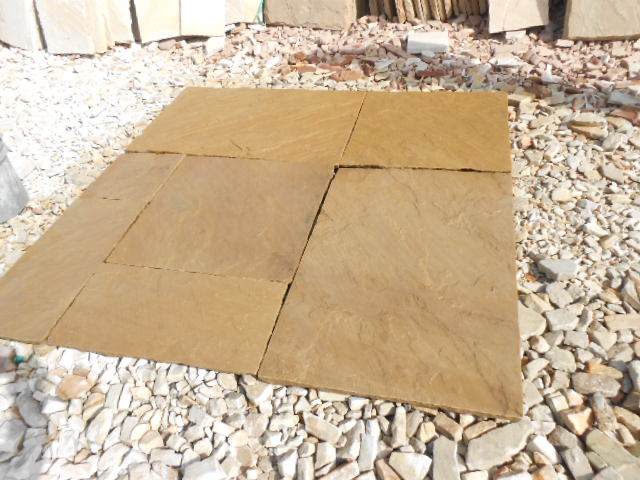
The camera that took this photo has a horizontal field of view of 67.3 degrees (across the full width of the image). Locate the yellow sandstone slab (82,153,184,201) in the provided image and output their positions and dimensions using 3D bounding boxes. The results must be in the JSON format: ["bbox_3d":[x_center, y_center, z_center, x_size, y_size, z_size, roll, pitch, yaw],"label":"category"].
[{"bbox_3d":[-0.705,-0.241,1.860,0.289,0.021,0.301,4,44,15],"label":"yellow sandstone slab"}]

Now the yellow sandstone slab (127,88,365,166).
[{"bbox_3d":[-0.293,-0.506,2.082,0.892,0.021,0.585,6,44,14],"label":"yellow sandstone slab"}]

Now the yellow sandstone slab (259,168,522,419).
[{"bbox_3d":[0.247,0.059,1.386,0.591,0.021,0.873,4,44,16],"label":"yellow sandstone slab"}]

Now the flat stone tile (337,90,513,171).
[{"bbox_3d":[0.425,-0.436,1.890,0.597,0.021,0.579,5,44,15],"label":"flat stone tile"}]

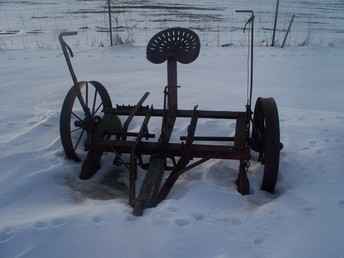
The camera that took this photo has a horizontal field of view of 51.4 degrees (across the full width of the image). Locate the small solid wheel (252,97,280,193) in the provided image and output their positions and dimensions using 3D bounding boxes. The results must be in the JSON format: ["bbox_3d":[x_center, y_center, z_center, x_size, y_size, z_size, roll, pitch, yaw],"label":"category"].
[{"bbox_3d":[0.795,0.130,2.950,0.125,0.780,0.780,1,21,17],"label":"small solid wheel"}]

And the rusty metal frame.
[{"bbox_3d":[-0.179,-0.187,2.972,1.670,1.330,1.280,5,22,12],"label":"rusty metal frame"}]

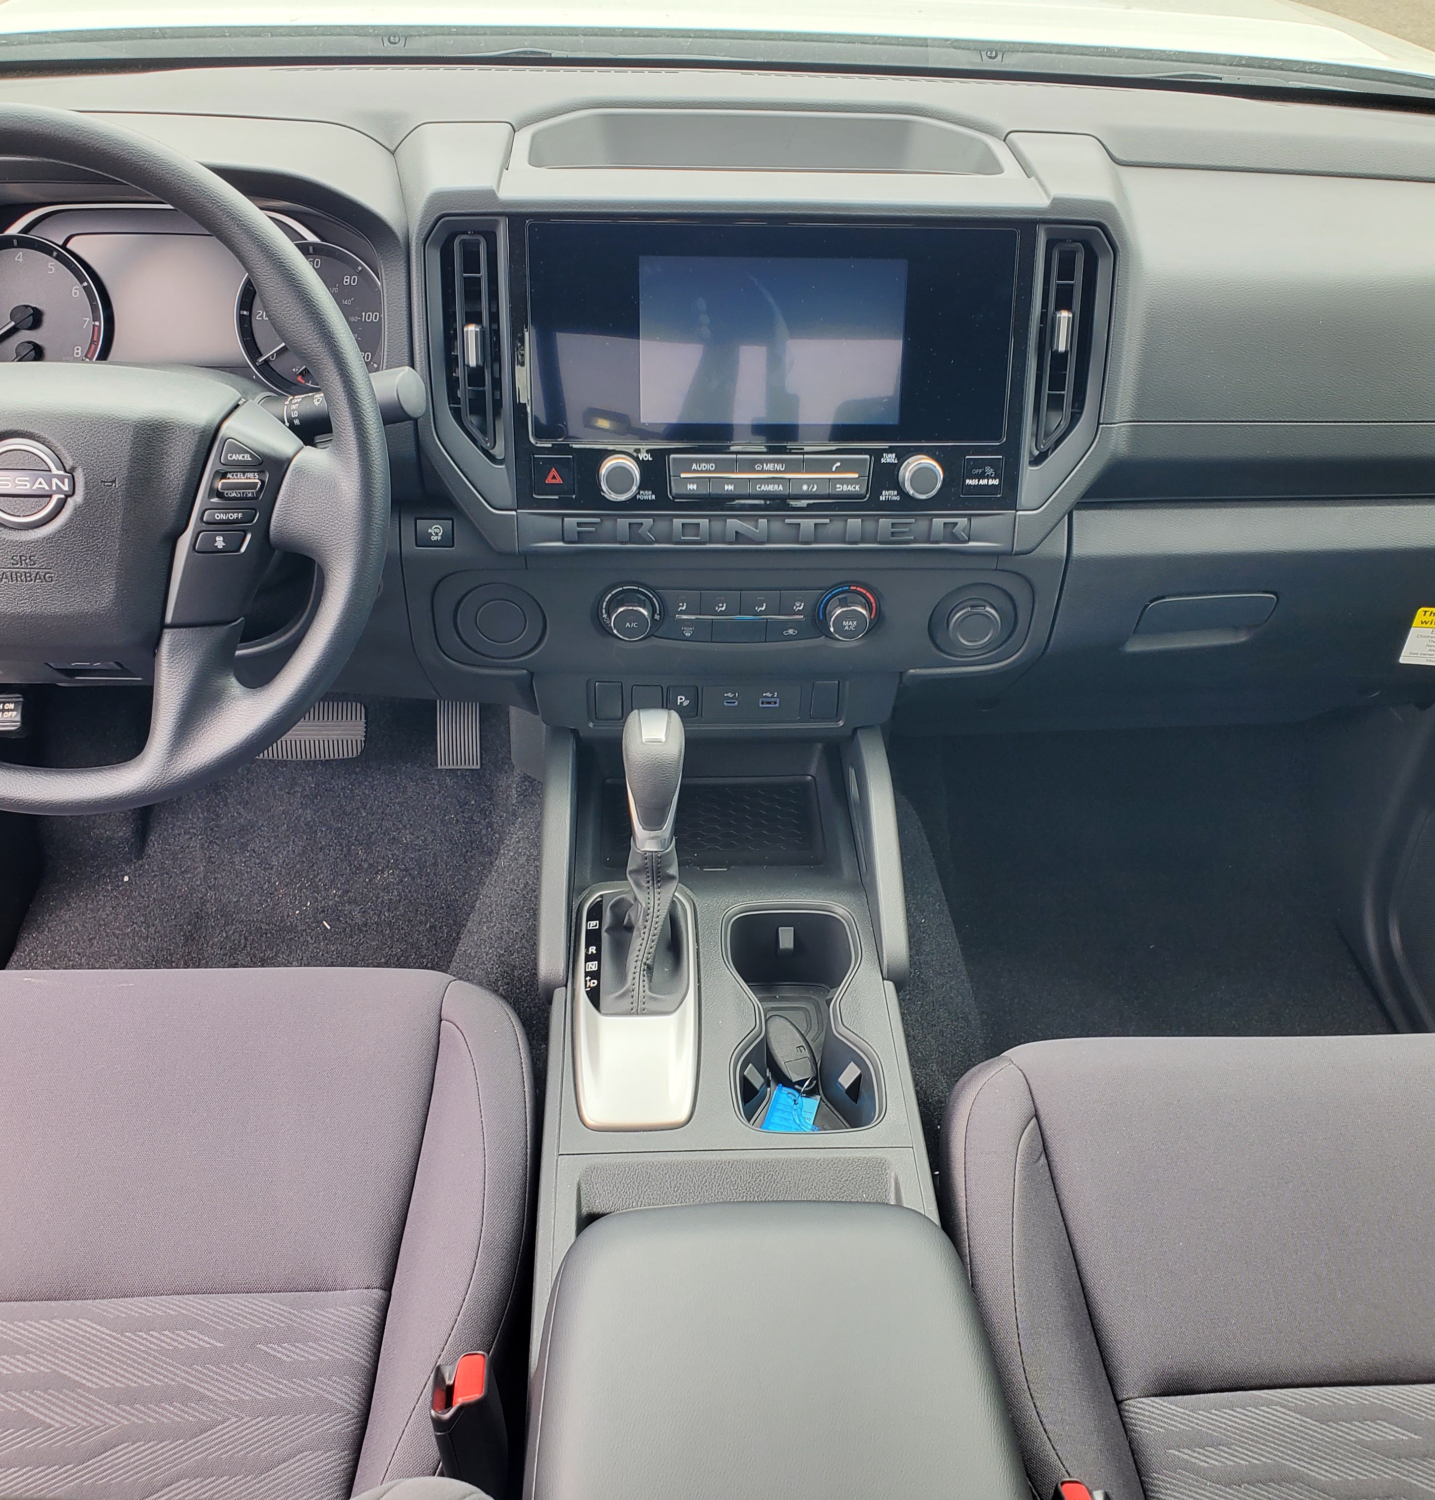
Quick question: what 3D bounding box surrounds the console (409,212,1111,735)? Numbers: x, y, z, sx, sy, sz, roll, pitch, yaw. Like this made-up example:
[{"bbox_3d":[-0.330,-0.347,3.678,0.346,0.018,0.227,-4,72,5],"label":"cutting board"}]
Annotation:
[{"bbox_3d":[0.025,-0.198,1.081,0.455,0.375,0.120,0,29,-3],"label":"console"}]

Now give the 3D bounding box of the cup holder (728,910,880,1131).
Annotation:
[{"bbox_3d":[0.055,0.189,0.954,0.092,0.072,0.188,0,37,-3],"label":"cup holder"}]

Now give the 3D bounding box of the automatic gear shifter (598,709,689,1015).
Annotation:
[{"bbox_3d":[-0.044,0.065,0.924,0.057,0.172,0.112,0,37,-3],"label":"automatic gear shifter"}]

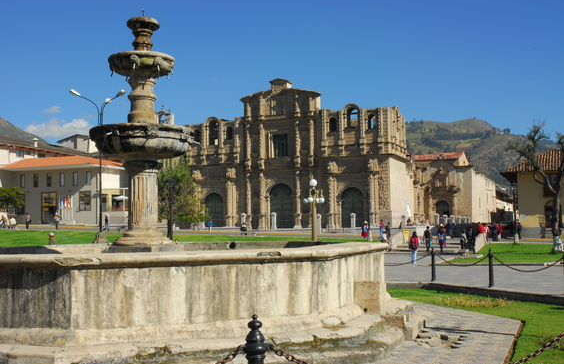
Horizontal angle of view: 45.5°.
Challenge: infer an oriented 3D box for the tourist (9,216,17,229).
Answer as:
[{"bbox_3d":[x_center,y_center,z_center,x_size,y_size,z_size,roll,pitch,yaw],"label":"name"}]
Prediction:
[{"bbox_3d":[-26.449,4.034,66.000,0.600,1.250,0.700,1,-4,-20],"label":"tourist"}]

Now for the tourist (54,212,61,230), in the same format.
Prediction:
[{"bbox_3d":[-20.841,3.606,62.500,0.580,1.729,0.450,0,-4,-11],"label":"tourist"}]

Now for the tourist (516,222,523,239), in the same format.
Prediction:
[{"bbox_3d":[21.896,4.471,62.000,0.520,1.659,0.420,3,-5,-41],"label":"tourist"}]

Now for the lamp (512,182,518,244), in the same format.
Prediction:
[{"bbox_3d":[16.145,2.126,46.500,0.480,4.322,0.480,-1,-4,0],"label":"lamp"}]

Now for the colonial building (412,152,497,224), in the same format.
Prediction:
[{"bbox_3d":[29.530,2.257,112.109,10.000,11.500,28.000,-3,-5,24],"label":"colonial building"}]

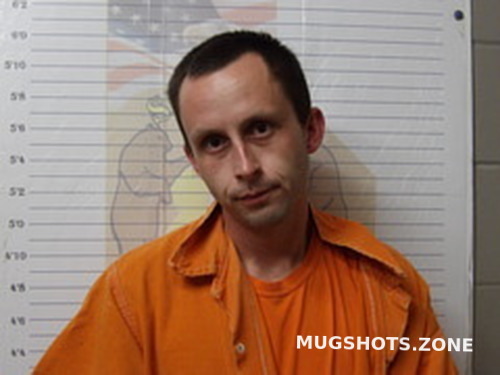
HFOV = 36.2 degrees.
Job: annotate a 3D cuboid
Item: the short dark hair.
[{"bbox_3d":[-0.017,-0.126,1.025,0.170,0.155,0.185,-17,-2,11],"label":"short dark hair"}]

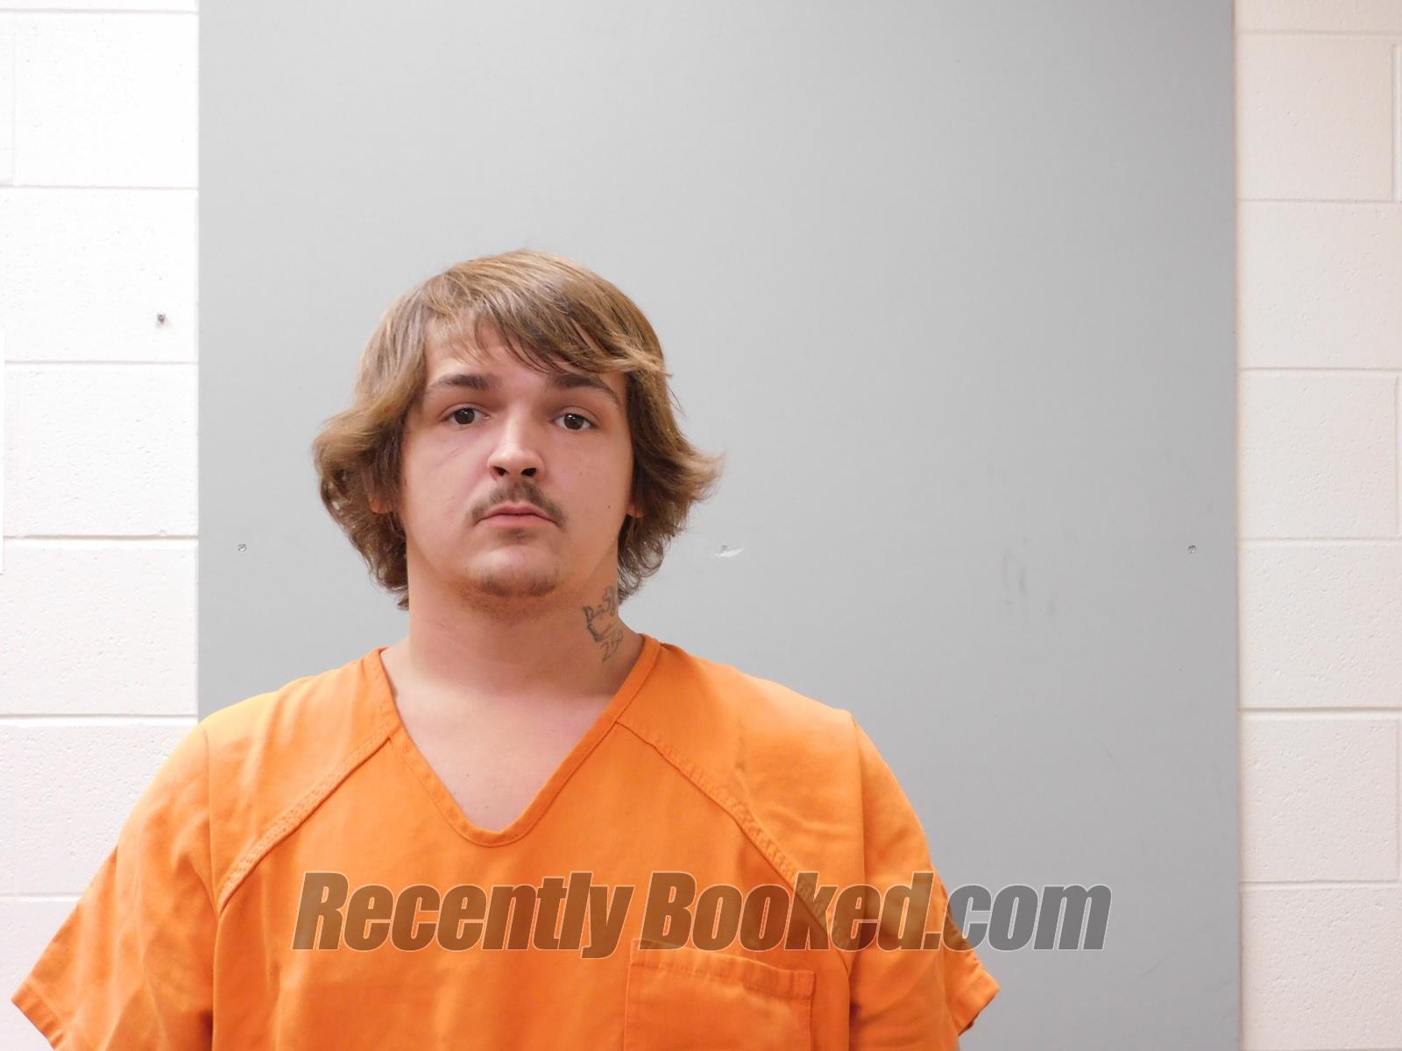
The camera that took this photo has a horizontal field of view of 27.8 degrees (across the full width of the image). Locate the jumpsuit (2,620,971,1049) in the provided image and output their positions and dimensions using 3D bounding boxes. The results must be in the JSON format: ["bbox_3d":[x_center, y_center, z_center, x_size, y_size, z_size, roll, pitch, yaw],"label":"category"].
[{"bbox_3d":[-0.124,0.430,1.800,0.620,0.740,0.290,0,-1,5],"label":"jumpsuit"}]

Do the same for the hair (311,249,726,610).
[{"bbox_3d":[-0.114,-0.060,1.760,0.252,0.225,0.230,2,-5,-3],"label":"hair"}]

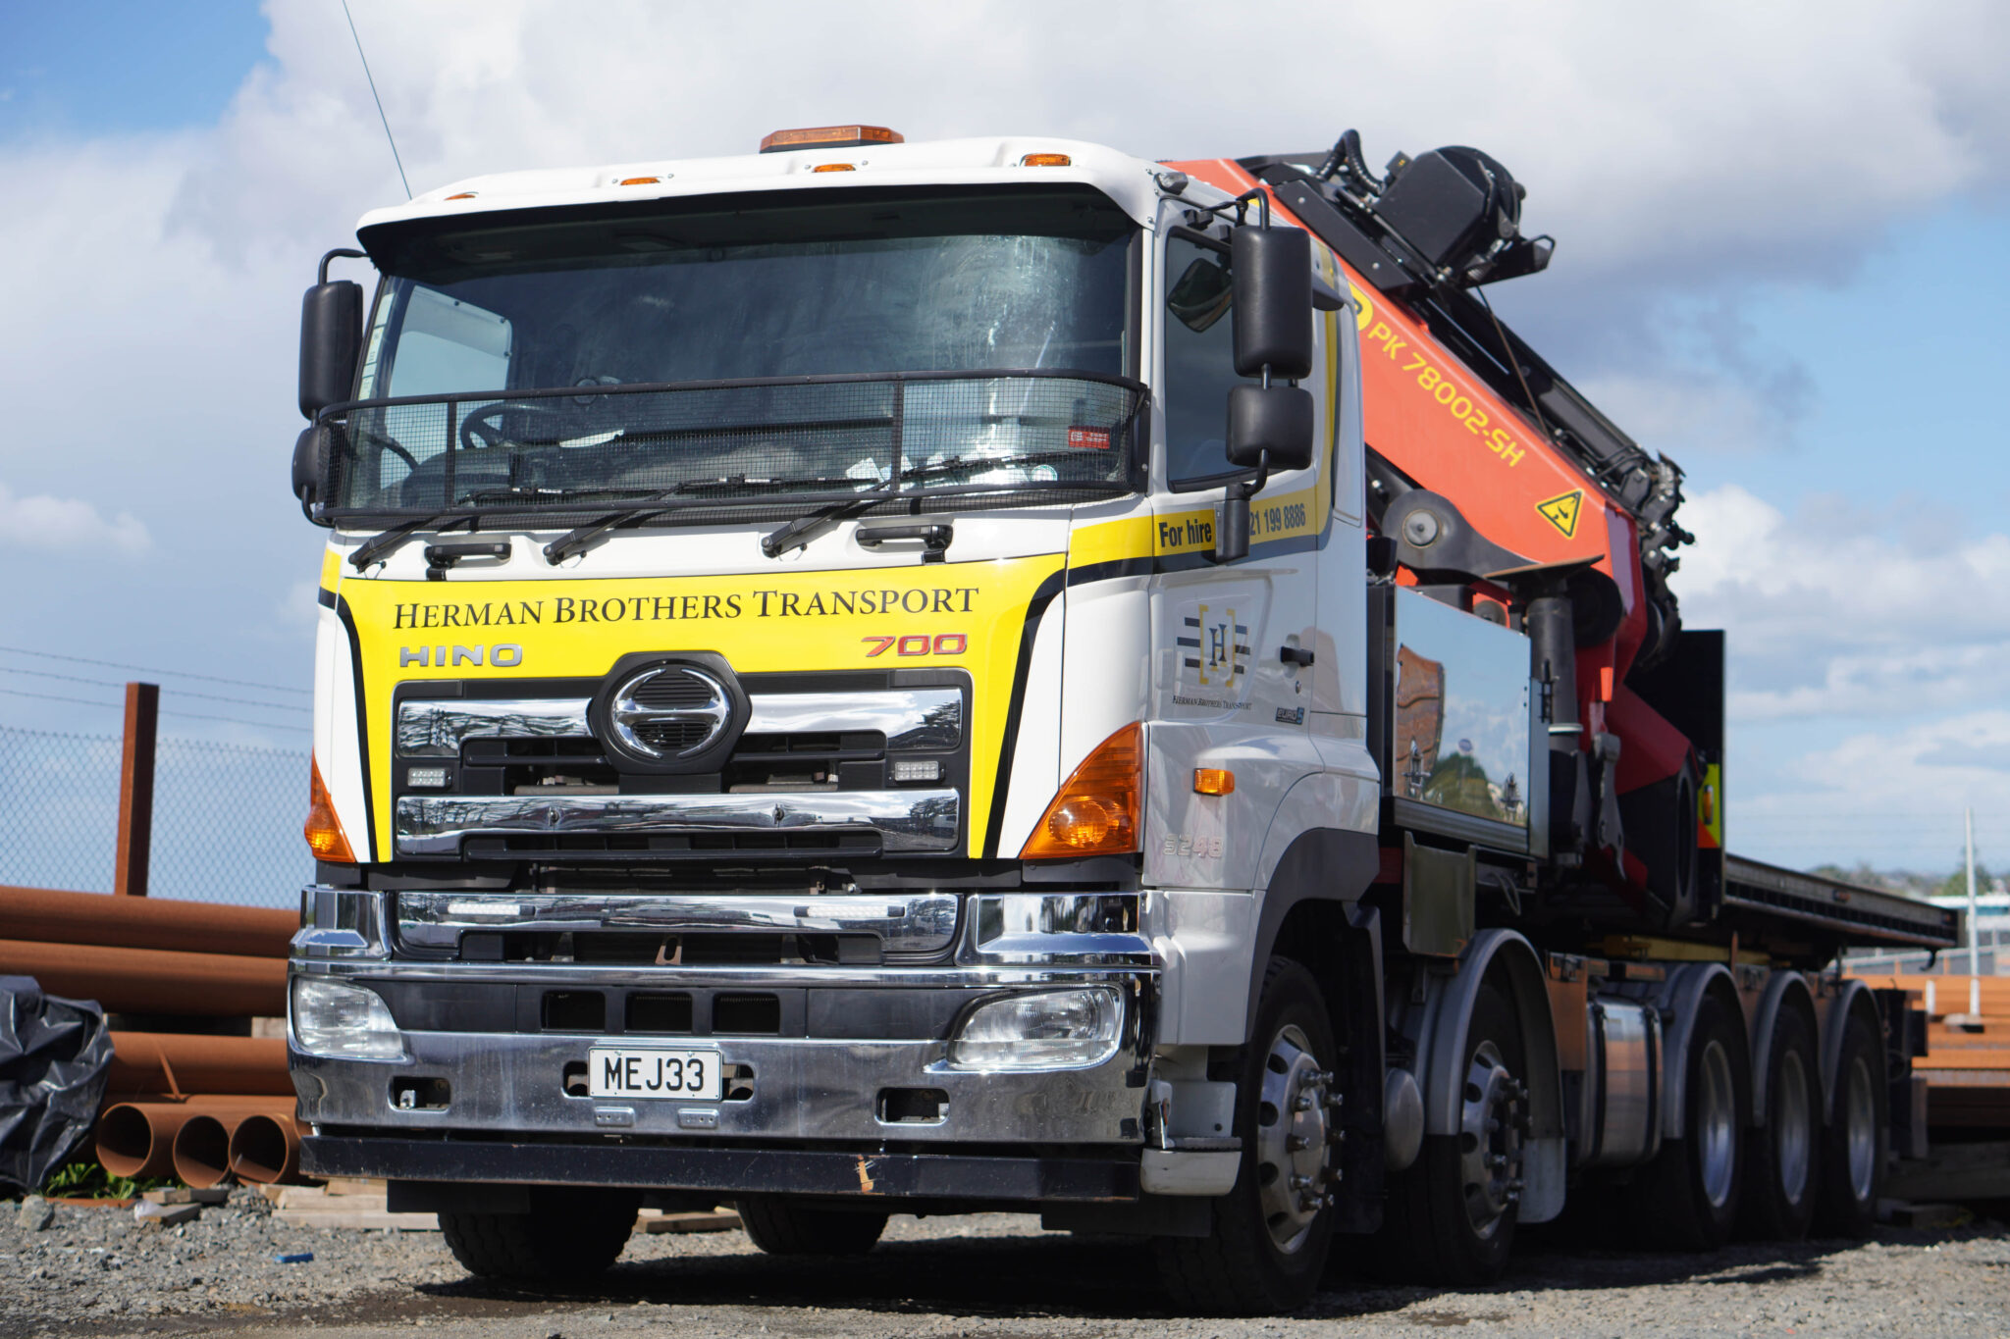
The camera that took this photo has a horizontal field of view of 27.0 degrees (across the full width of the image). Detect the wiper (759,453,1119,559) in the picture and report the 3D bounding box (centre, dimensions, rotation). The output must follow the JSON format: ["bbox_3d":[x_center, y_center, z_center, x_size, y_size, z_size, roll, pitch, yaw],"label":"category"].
[{"bbox_3d":[-0.165,-0.406,10.399,0.879,0.256,0.194,-1,-6,22],"label":"wiper"}]

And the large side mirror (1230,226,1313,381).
[{"bbox_3d":[0.678,-0.929,10.599,0.204,0.377,0.112,1,-6,-3],"label":"large side mirror"}]

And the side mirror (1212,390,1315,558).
[{"bbox_3d":[0.658,-0.497,10.595,0.240,0.433,0.173,1,-6,0],"label":"side mirror"}]

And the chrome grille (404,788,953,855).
[{"bbox_3d":[-0.837,0.384,10.505,1.576,0.151,0.092,-1,-6,22],"label":"chrome grille"}]

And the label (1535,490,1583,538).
[{"bbox_3d":[1.982,-0.574,14.768,0.169,0.151,0.005,44,11,20],"label":"label"}]

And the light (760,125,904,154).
[{"bbox_3d":[-0.464,-1.461,11.514,0.383,0.061,0.204,-1,-6,22],"label":"light"}]

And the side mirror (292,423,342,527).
[{"bbox_3d":[-1.916,-0.547,11.664,0.184,0.275,0.133,-4,-8,42],"label":"side mirror"}]

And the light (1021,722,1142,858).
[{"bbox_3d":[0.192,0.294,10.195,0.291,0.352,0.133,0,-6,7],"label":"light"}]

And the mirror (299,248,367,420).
[{"bbox_3d":[-1.876,-0.914,11.686,0.204,0.439,0.133,-4,-8,42],"label":"mirror"}]

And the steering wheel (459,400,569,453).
[{"bbox_3d":[-1.264,-0.595,11.399,0.464,0.082,0.464,-1,-33,22],"label":"steering wheel"}]

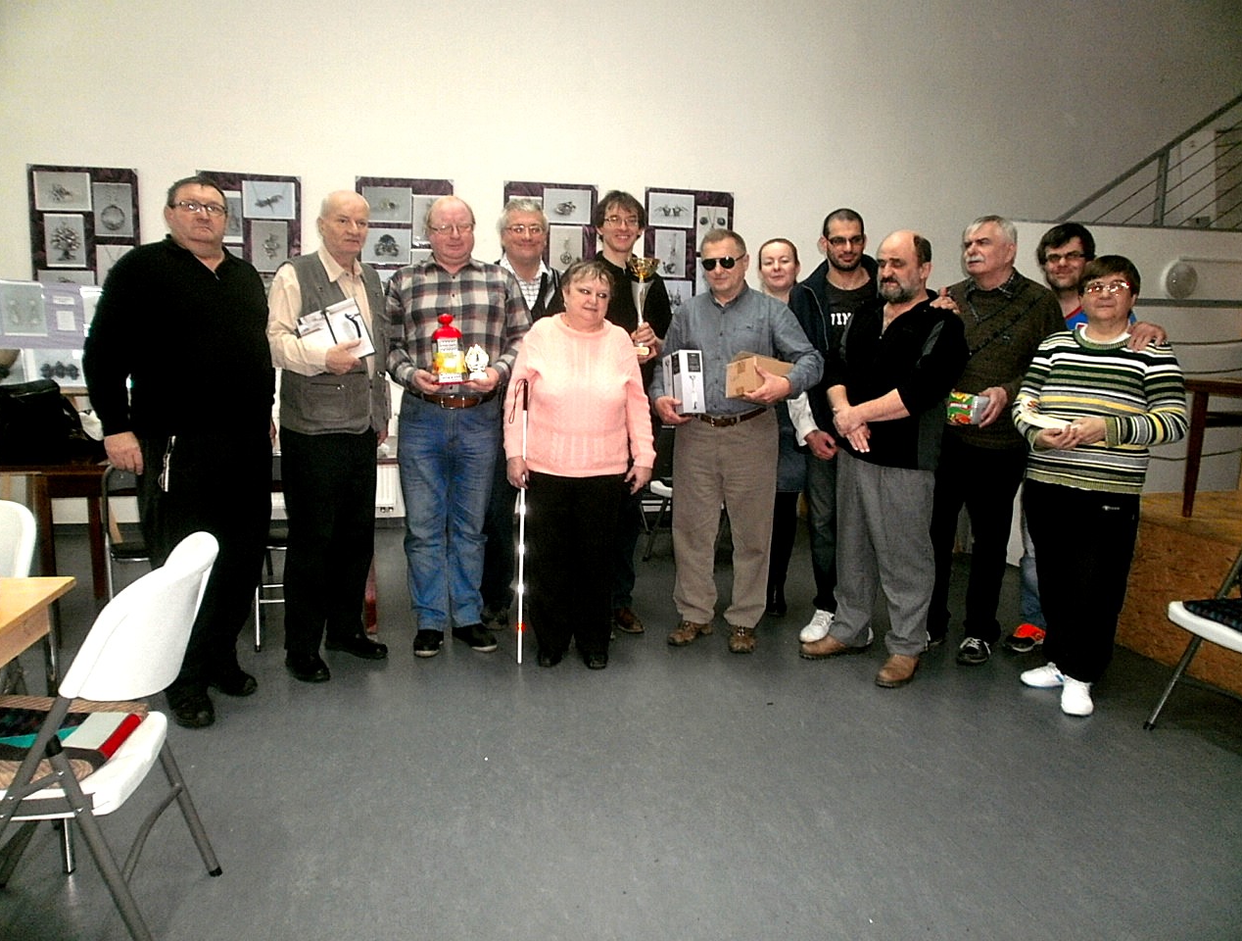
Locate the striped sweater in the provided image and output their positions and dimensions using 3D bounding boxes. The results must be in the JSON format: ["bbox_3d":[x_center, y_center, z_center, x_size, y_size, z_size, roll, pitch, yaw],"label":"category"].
[{"bbox_3d":[1.678,-0.218,3.288,0.580,0.568,0.350,5,9,27],"label":"striped sweater"}]

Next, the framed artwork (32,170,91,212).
[{"bbox_3d":[-3.235,-1.615,5.453,0.300,0.212,0.015,-1,8,-9],"label":"framed artwork"}]

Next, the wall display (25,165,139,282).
[{"bbox_3d":[-3.164,-1.384,5.580,0.590,0.800,0.025,-1,8,-10],"label":"wall display"}]

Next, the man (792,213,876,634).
[{"bbox_3d":[0.941,-0.184,3.943,0.530,1.775,0.360,4,8,20],"label":"man"}]

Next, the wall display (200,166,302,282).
[{"bbox_3d":[-2.219,-1.349,5.665,0.594,0.842,0.020,-1,8,-9],"label":"wall display"}]

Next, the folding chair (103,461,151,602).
[{"bbox_3d":[-1.604,0.341,3.435,0.450,0.780,0.460,-3,9,-24],"label":"folding chair"}]

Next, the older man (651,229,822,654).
[{"bbox_3d":[0.463,-0.121,3.784,0.620,1.645,0.450,2,8,11],"label":"older man"}]

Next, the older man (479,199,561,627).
[{"bbox_3d":[-0.414,-0.235,4.015,0.520,1.785,0.360,0,8,-6],"label":"older man"}]

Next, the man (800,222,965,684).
[{"bbox_3d":[0.989,-0.066,3.580,0.550,1.642,0.420,7,10,40],"label":"man"}]

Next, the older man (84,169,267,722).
[{"bbox_3d":[-1.432,-0.079,3.104,0.610,1.734,0.410,-4,9,-31],"label":"older man"}]

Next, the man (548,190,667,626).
[{"bbox_3d":[-0.058,-0.240,3.954,0.500,1.820,0.420,0,8,-5],"label":"man"}]

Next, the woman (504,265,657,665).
[{"bbox_3d":[-0.153,-0.028,3.607,0.590,1.529,0.380,0,8,-3],"label":"woman"}]

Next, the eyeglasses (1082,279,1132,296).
[{"bbox_3d":[1.618,-0.605,3.120,0.140,0.042,0.140,-2,3,27],"label":"eyeglasses"}]

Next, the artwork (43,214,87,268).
[{"bbox_3d":[-3.286,-1.357,5.557,0.219,0.304,0.020,-1,8,-10],"label":"artwork"}]

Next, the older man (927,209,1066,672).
[{"bbox_3d":[1.474,-0.133,3.789,0.570,1.731,0.380,5,9,27],"label":"older man"}]

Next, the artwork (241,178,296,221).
[{"bbox_3d":[-2.108,-1.617,5.638,0.300,0.212,0.015,-1,8,-9],"label":"artwork"}]

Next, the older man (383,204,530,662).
[{"bbox_3d":[-0.601,-0.165,3.650,0.530,1.745,0.420,0,8,-7],"label":"older man"}]

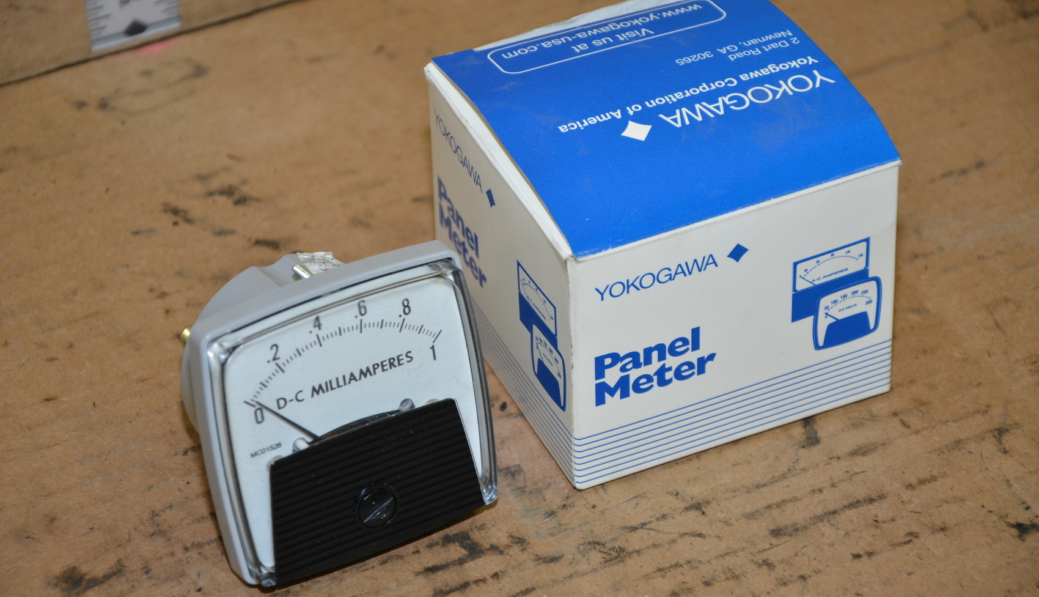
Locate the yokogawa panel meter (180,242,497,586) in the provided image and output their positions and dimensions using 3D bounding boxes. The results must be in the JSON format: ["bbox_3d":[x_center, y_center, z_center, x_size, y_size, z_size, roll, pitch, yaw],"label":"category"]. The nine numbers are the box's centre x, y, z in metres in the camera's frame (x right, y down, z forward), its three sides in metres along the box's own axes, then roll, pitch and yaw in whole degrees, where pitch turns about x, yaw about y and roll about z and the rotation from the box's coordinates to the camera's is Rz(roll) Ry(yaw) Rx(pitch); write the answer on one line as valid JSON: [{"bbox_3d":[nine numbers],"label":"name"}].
[{"bbox_3d":[-0.037,0.027,1.012,0.064,0.065,0.009,-20,32,-21],"label":"yokogawa panel meter"}]

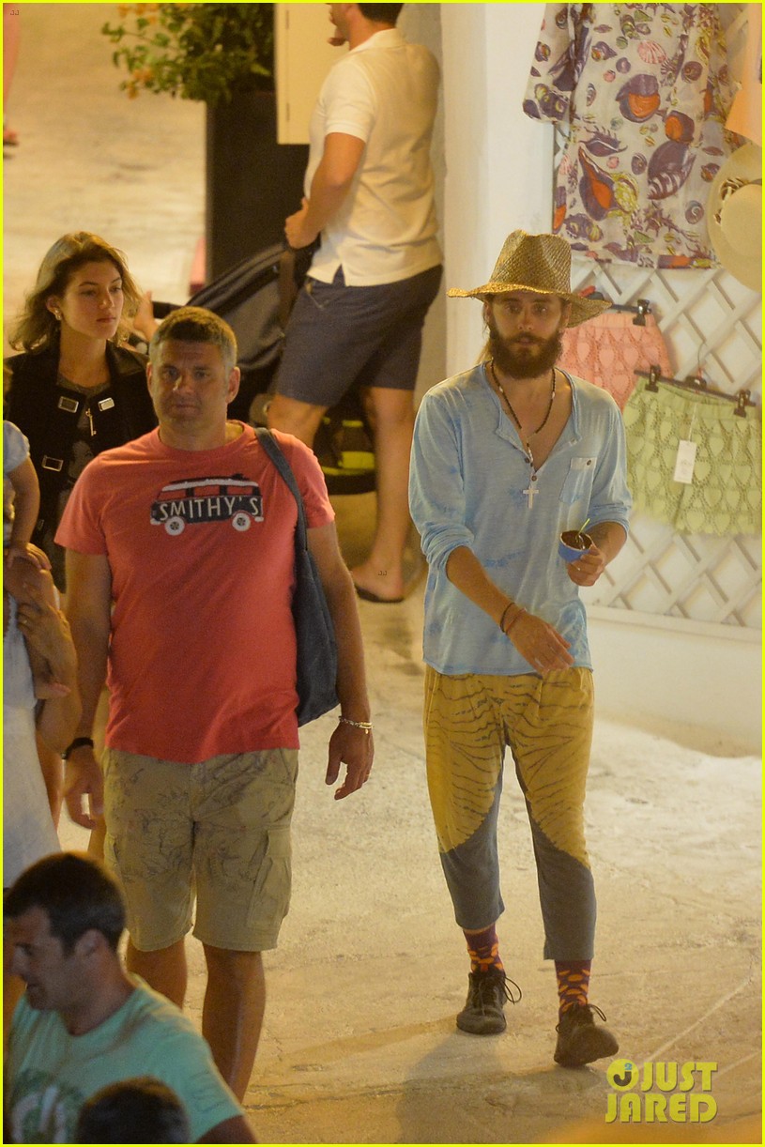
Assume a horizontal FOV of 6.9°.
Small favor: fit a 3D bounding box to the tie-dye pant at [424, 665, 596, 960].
[{"bbox_3d":[0.281,0.490,14.017,0.375,0.680,0.340,-2,15,-8],"label":"tie-dye pant"}]

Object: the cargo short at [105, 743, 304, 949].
[{"bbox_3d":[-0.372,0.530,13.012,0.390,0.470,0.290,3,18,9],"label":"cargo short"}]

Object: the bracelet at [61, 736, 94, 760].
[{"bbox_3d":[-0.611,0.355,12.799,0.068,0.016,0.062,-11,-24,-5],"label":"bracelet"}]

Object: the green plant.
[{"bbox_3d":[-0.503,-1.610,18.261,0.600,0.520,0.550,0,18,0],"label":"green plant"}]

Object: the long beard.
[{"bbox_3d":[0.307,-0.481,13.707,0.165,0.135,0.120,-1,7,-3],"label":"long beard"}]

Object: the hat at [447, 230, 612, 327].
[{"bbox_3d":[0.307,-0.611,13.281,0.345,0.155,0.370,3,8,-1],"label":"hat"}]

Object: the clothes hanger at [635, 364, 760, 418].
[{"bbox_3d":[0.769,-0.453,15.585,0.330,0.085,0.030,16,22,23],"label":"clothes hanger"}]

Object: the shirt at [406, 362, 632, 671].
[{"bbox_3d":[0.300,-0.111,13.867,0.480,0.660,0.310,-2,15,-8],"label":"shirt"}]

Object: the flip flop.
[{"bbox_3d":[-0.034,0.049,17.811,0.270,0.050,0.105,14,20,42],"label":"flip flop"}]

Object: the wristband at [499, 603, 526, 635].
[{"bbox_3d":[0.272,0.095,13.262,0.030,0.058,0.066,34,75,26],"label":"wristband"}]

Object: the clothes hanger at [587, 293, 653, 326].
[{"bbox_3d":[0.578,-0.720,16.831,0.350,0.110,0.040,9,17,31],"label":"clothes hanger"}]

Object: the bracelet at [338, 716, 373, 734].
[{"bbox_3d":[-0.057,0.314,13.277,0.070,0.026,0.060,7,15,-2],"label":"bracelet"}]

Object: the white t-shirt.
[{"bbox_3d":[-0.023,-1.147,17.597,0.310,0.680,0.480,6,16,21],"label":"white t-shirt"}]

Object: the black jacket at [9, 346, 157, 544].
[{"bbox_3d":[-0.678,-0.289,14.389,0.410,0.500,0.270,-2,15,-6],"label":"black jacket"}]

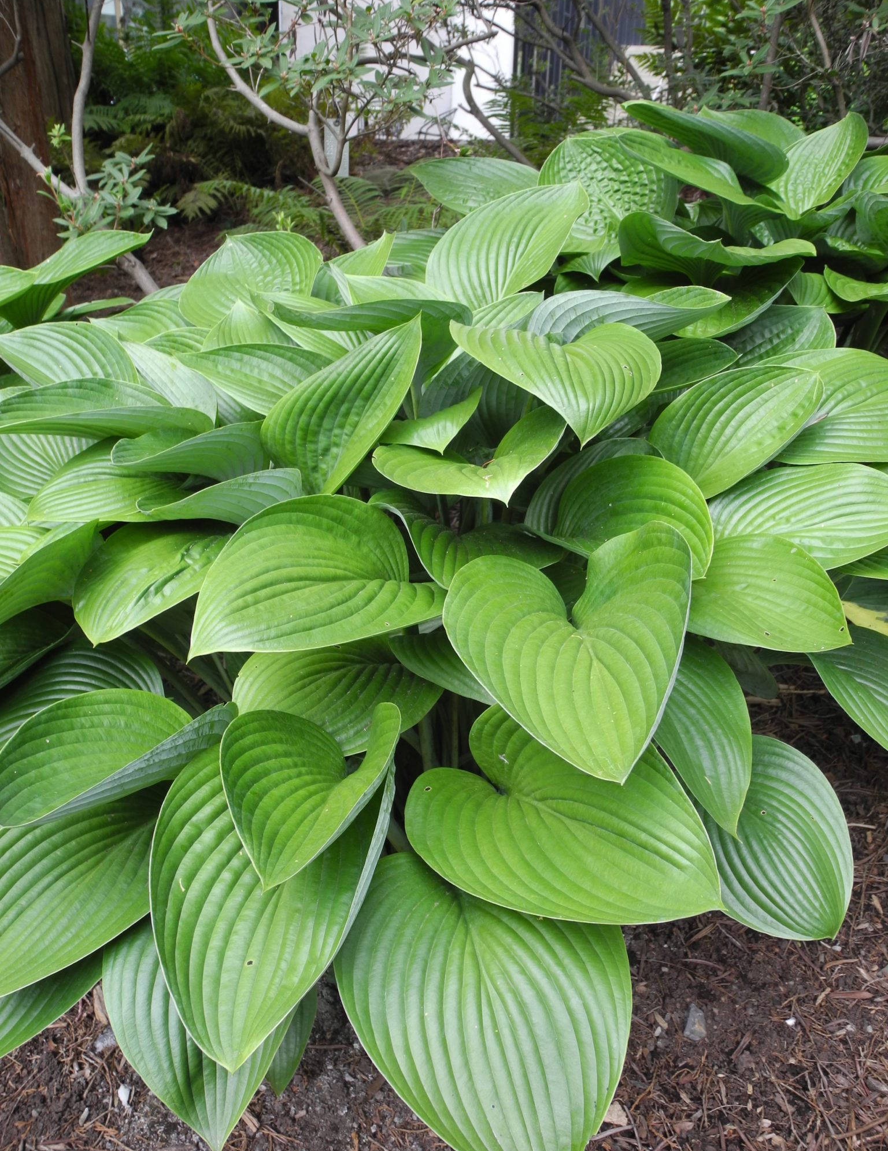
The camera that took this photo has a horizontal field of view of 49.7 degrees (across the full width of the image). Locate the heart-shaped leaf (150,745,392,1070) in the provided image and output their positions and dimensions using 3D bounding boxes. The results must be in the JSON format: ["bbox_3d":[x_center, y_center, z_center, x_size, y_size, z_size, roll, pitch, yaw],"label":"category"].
[{"bbox_3d":[-0.178,0.300,0.940,0.215,0.090,0.329,9,63,-3],"label":"heart-shaped leaf"}]

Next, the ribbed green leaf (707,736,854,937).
[{"bbox_3d":[0.339,0.277,0.979,0.170,0.060,0.199,-11,55,-15],"label":"ribbed green leaf"}]

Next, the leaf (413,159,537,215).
[{"bbox_3d":[0.067,-0.716,1.754,0.282,0.070,0.229,20,49,12],"label":"leaf"}]

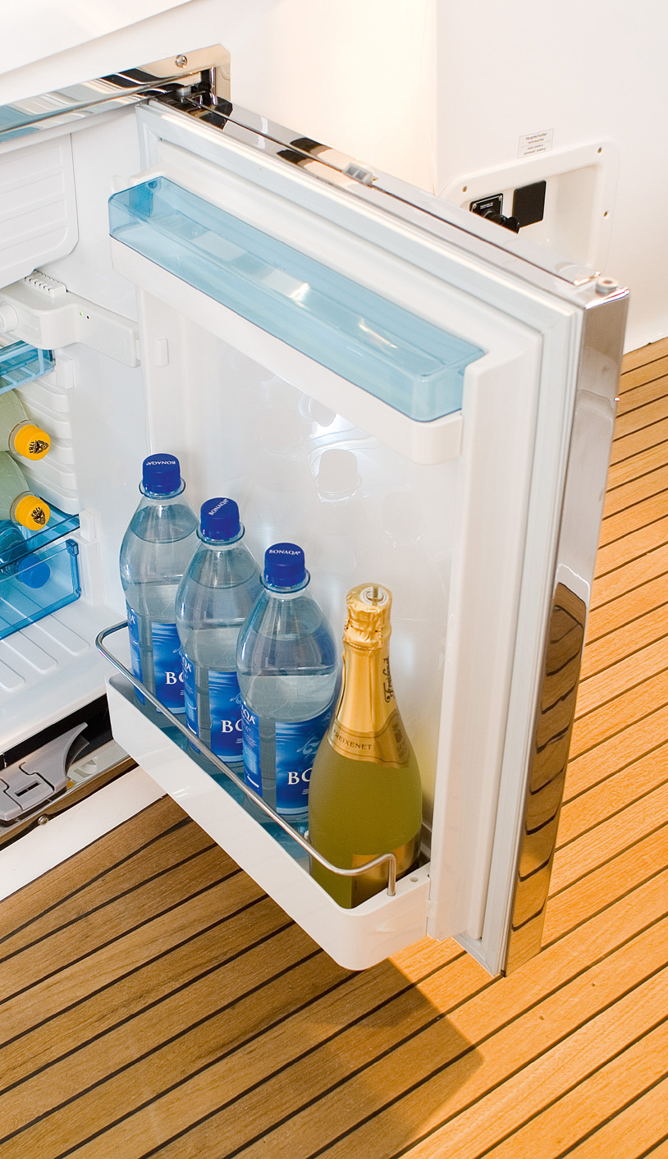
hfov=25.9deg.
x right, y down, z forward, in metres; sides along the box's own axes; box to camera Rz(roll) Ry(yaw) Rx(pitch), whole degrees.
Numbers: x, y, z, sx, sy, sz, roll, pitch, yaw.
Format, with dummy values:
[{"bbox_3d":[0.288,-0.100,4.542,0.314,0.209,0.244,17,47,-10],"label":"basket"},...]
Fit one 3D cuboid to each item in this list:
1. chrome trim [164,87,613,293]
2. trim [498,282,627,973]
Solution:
[{"bbox_3d":[0.016,-0.281,1.041,0.042,0.015,0.466,-25,44,-30],"label":"chrome trim"},{"bbox_3d":[0.161,0.078,1.076,0.042,0.630,0.015,-25,44,-30],"label":"trim"}]

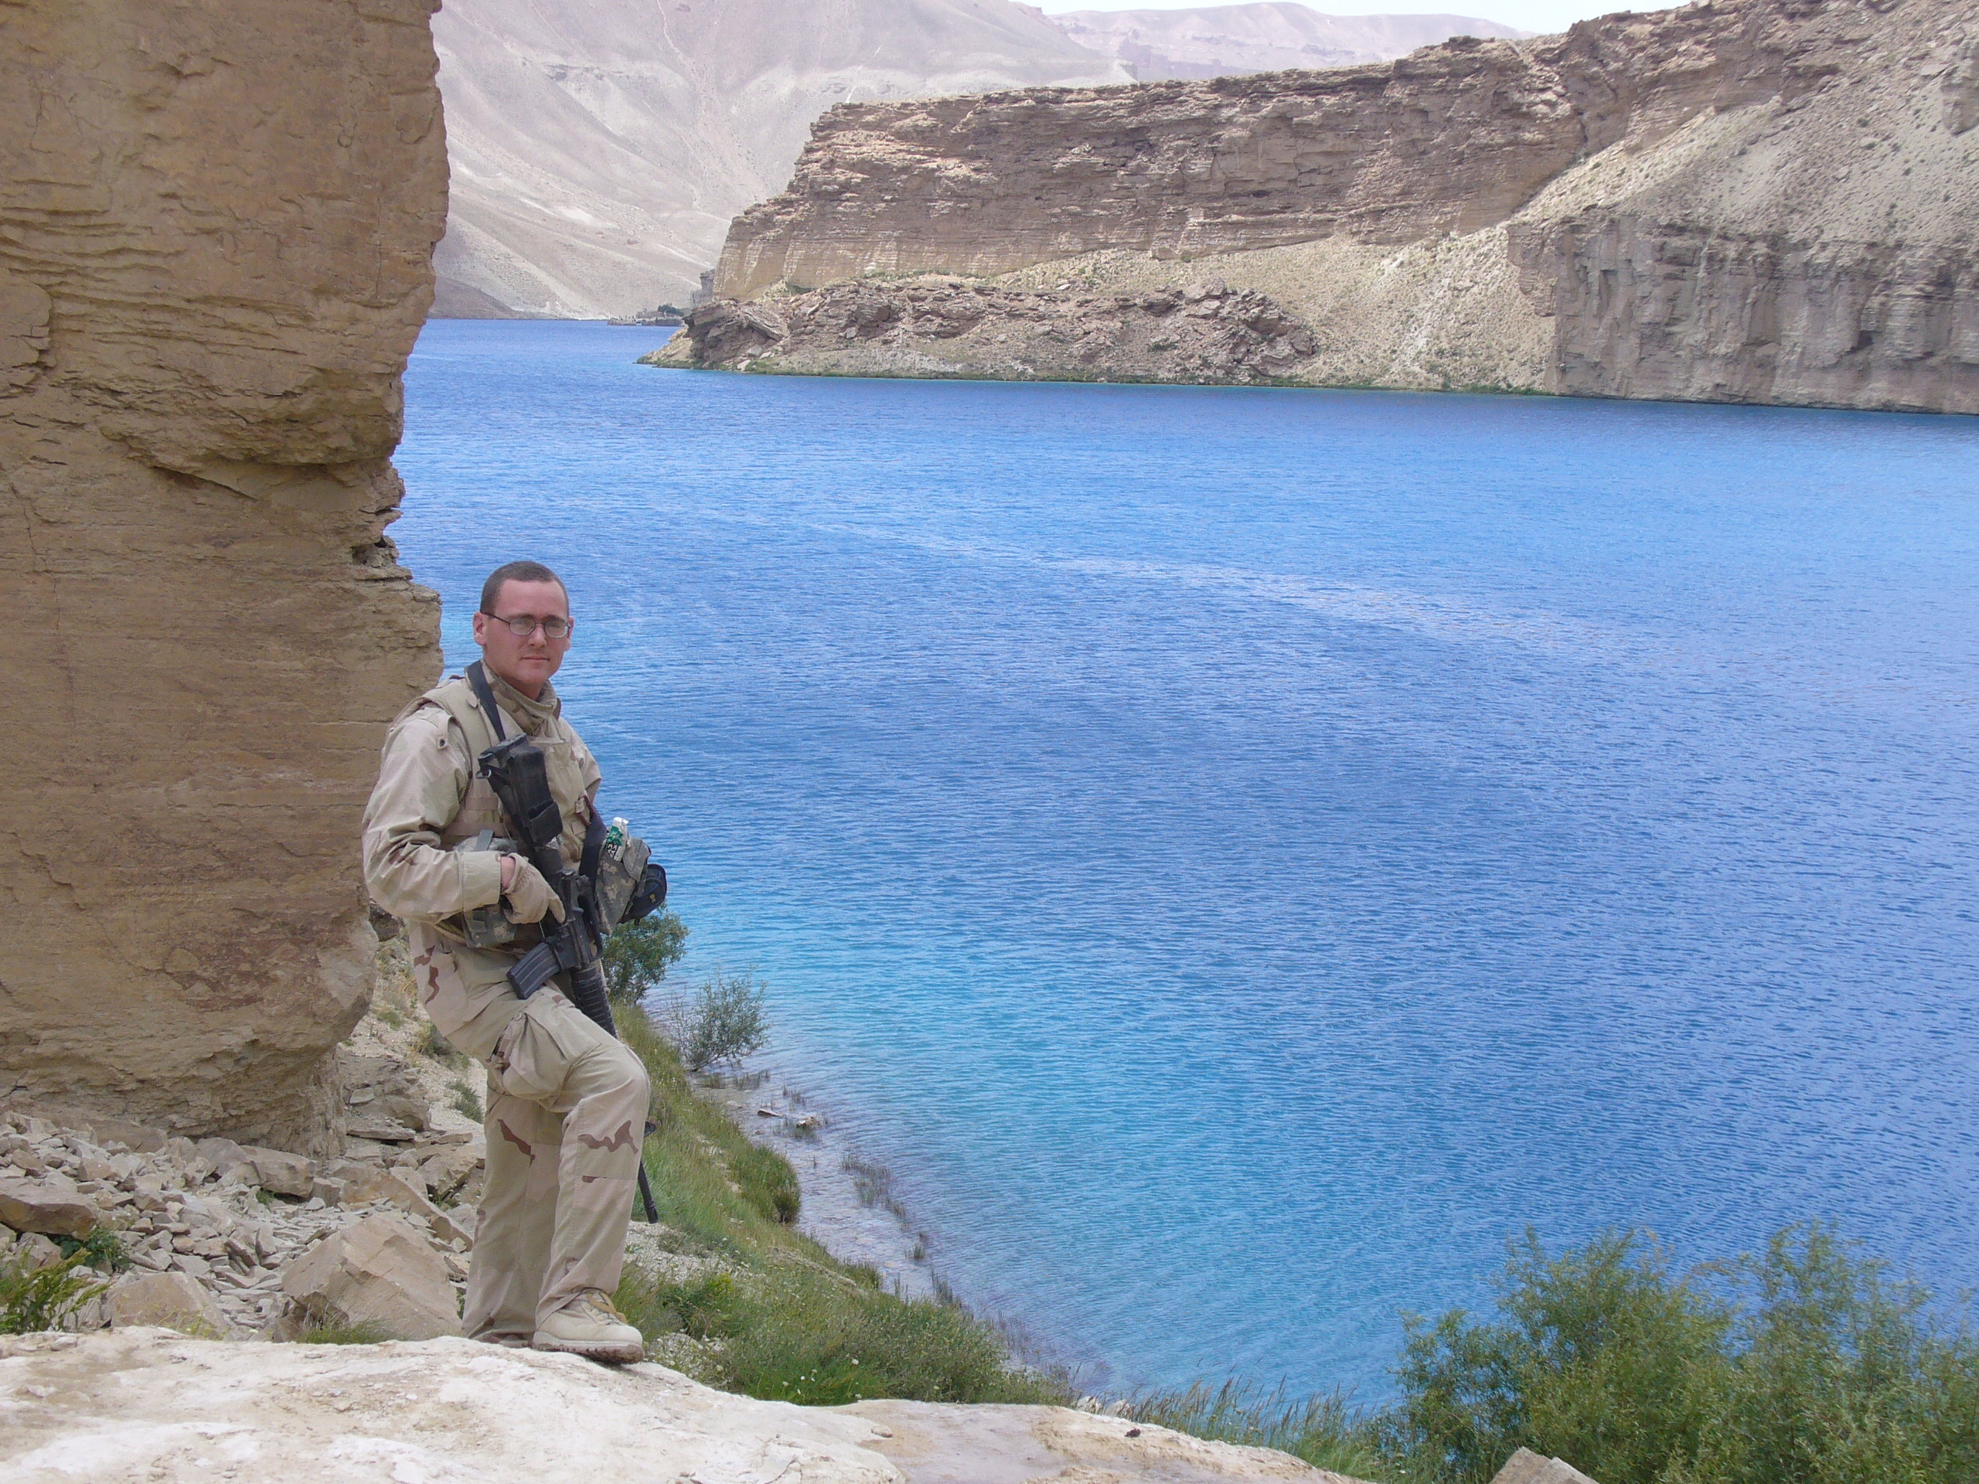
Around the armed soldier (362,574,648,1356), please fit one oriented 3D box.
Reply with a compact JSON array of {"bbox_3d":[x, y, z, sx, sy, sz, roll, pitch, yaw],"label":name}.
[{"bbox_3d":[-0.934,0.424,6.650,0.600,1.560,0.580,-6,10,-42],"label":"armed soldier"}]

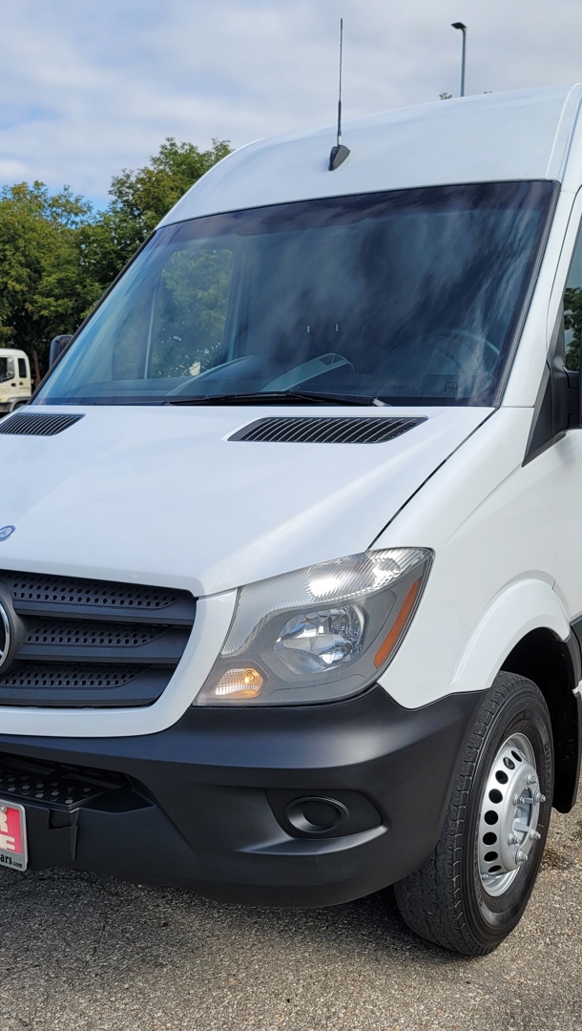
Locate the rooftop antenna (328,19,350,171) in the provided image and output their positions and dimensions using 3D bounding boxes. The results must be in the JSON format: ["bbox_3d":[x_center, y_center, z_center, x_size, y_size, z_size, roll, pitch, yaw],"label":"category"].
[{"bbox_3d":[0.177,-1.502,3.558,0.065,0.540,0.150,5,9,34],"label":"rooftop antenna"}]

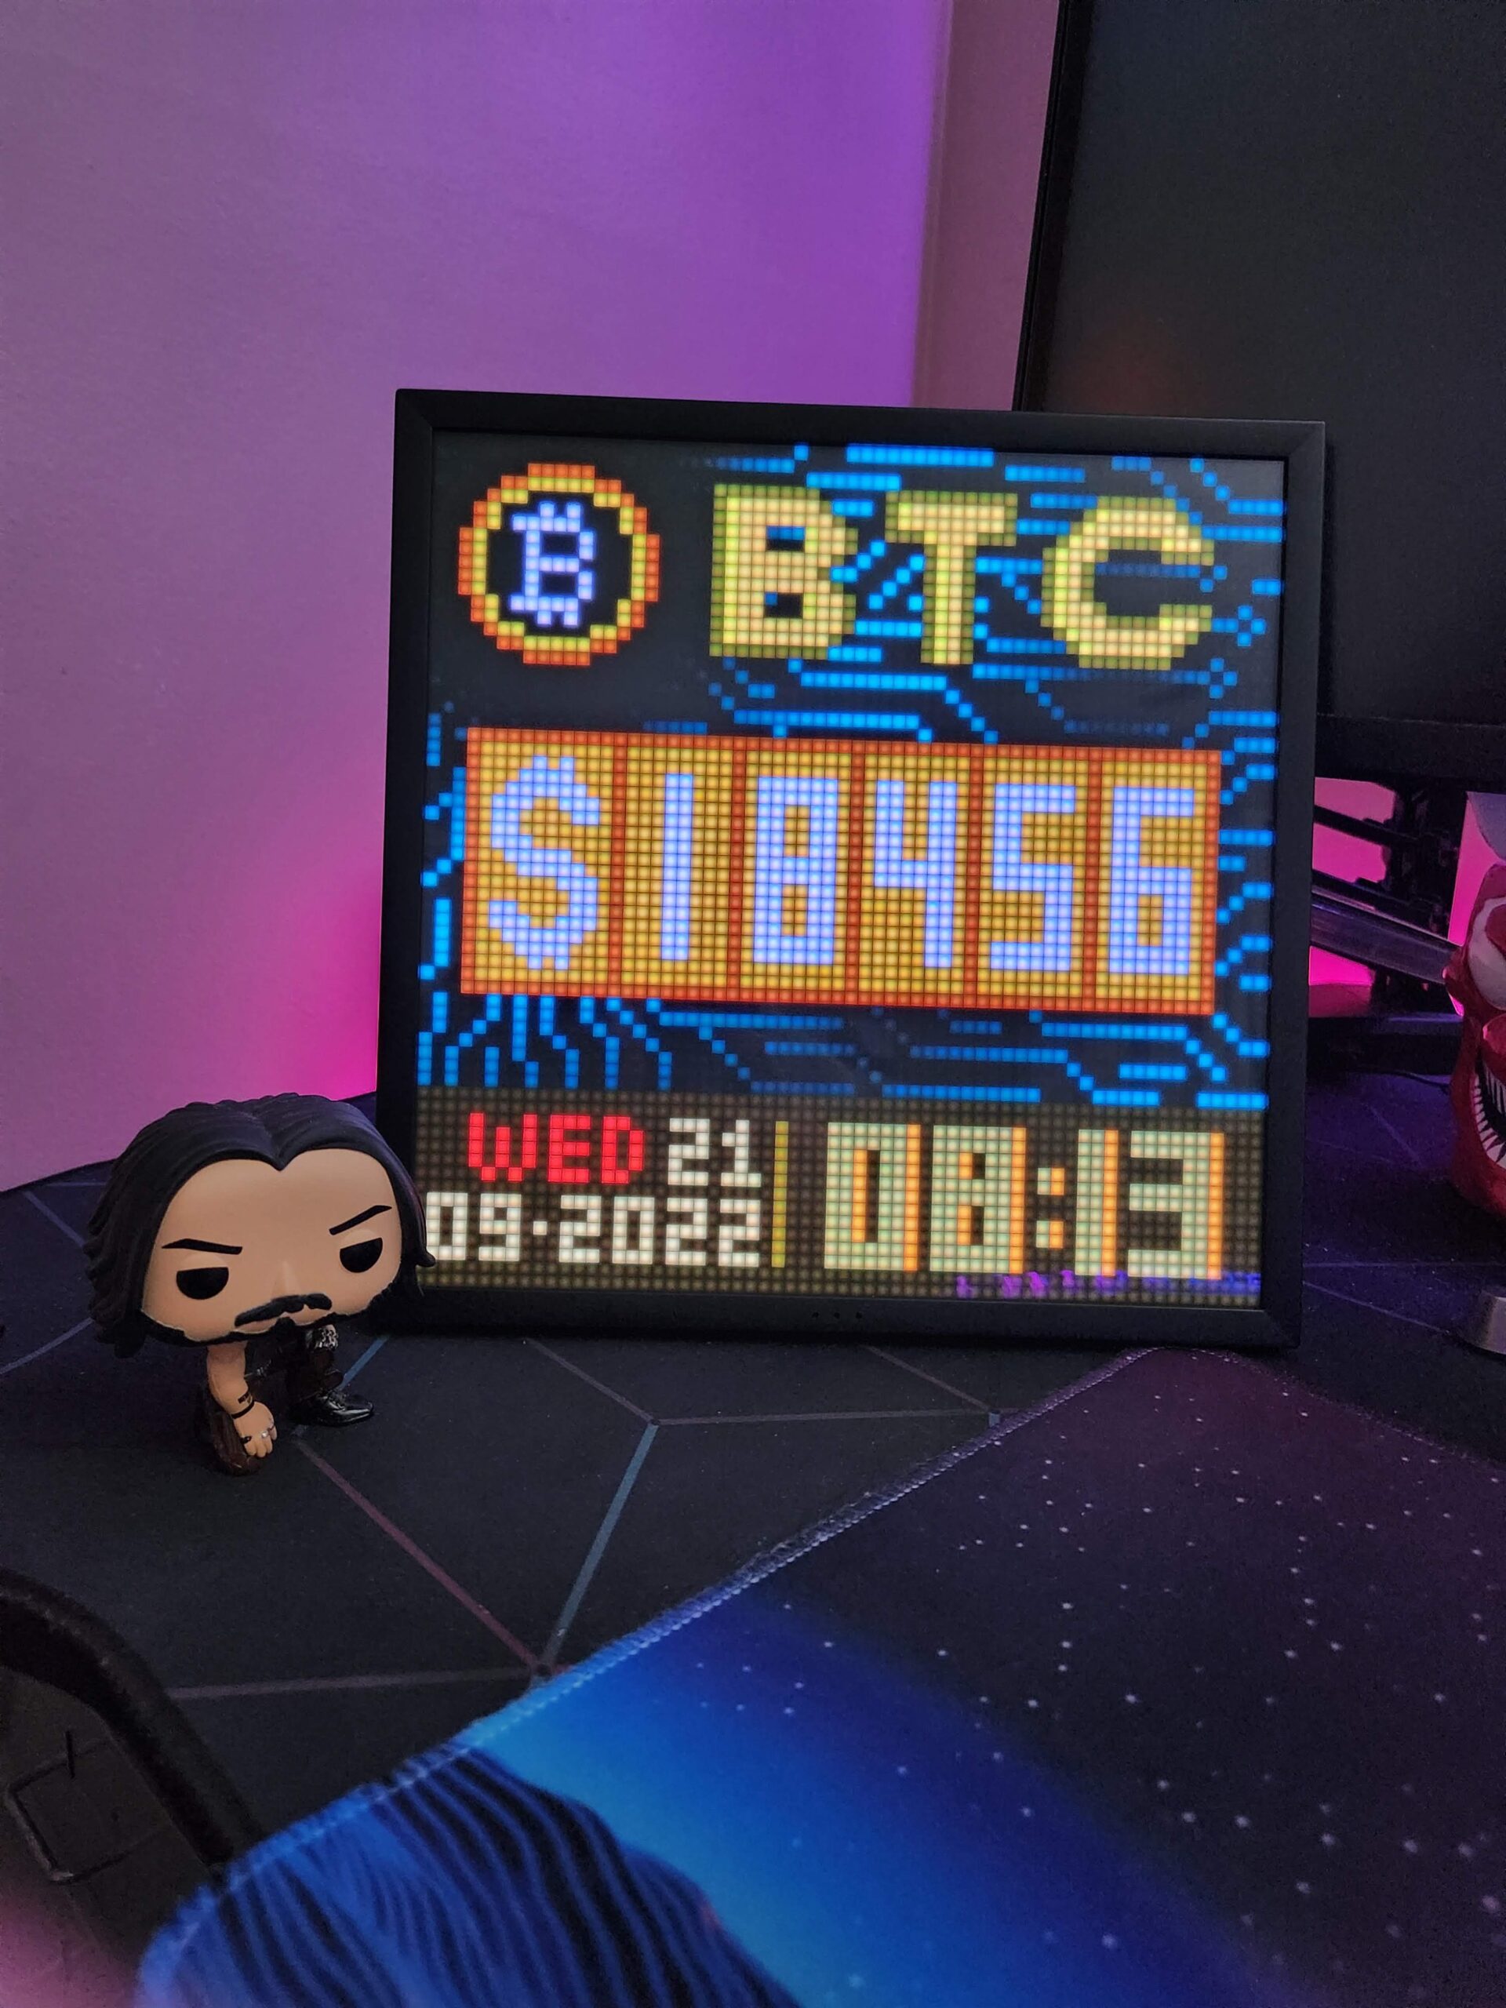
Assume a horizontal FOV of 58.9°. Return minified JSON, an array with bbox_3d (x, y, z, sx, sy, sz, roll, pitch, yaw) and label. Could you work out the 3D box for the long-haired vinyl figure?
[{"bbox_3d":[-0.117,0.064,0.327,0.076,0.078,0.070,-8,20,-29],"label":"long-haired vinyl figure"}]

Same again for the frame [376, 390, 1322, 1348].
[{"bbox_3d":[0.028,-0.036,0.388,0.263,0.263,0.024,1,0,-2],"label":"frame"}]

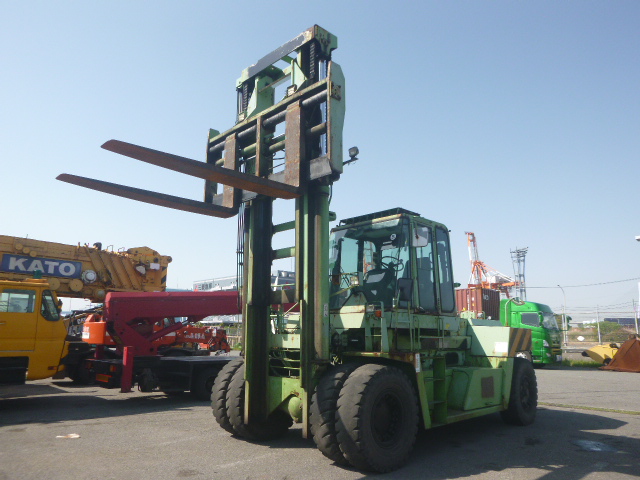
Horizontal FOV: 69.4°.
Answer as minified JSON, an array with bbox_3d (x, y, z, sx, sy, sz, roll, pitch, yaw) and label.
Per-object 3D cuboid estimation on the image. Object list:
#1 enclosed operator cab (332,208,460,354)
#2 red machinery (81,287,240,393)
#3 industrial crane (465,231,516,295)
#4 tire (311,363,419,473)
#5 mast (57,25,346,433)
[{"bbox_3d":[1.286,0.634,8.194,1.344,1.944,1.680,11,-16,-43],"label":"enclosed operator cab"},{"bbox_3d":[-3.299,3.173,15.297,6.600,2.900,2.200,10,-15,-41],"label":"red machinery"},{"bbox_3d":[145.024,35.646,390.743,42.000,88.000,22.000,-6,-13,29],"label":"industrial crane"},{"bbox_3d":[0.571,2.127,5.646,1.200,1.200,0.780,11,-16,-43],"label":"tire"},{"bbox_3d":[-1.417,-0.407,5.859,3.108,5.598,2.772,11,-16,-43],"label":"mast"}]

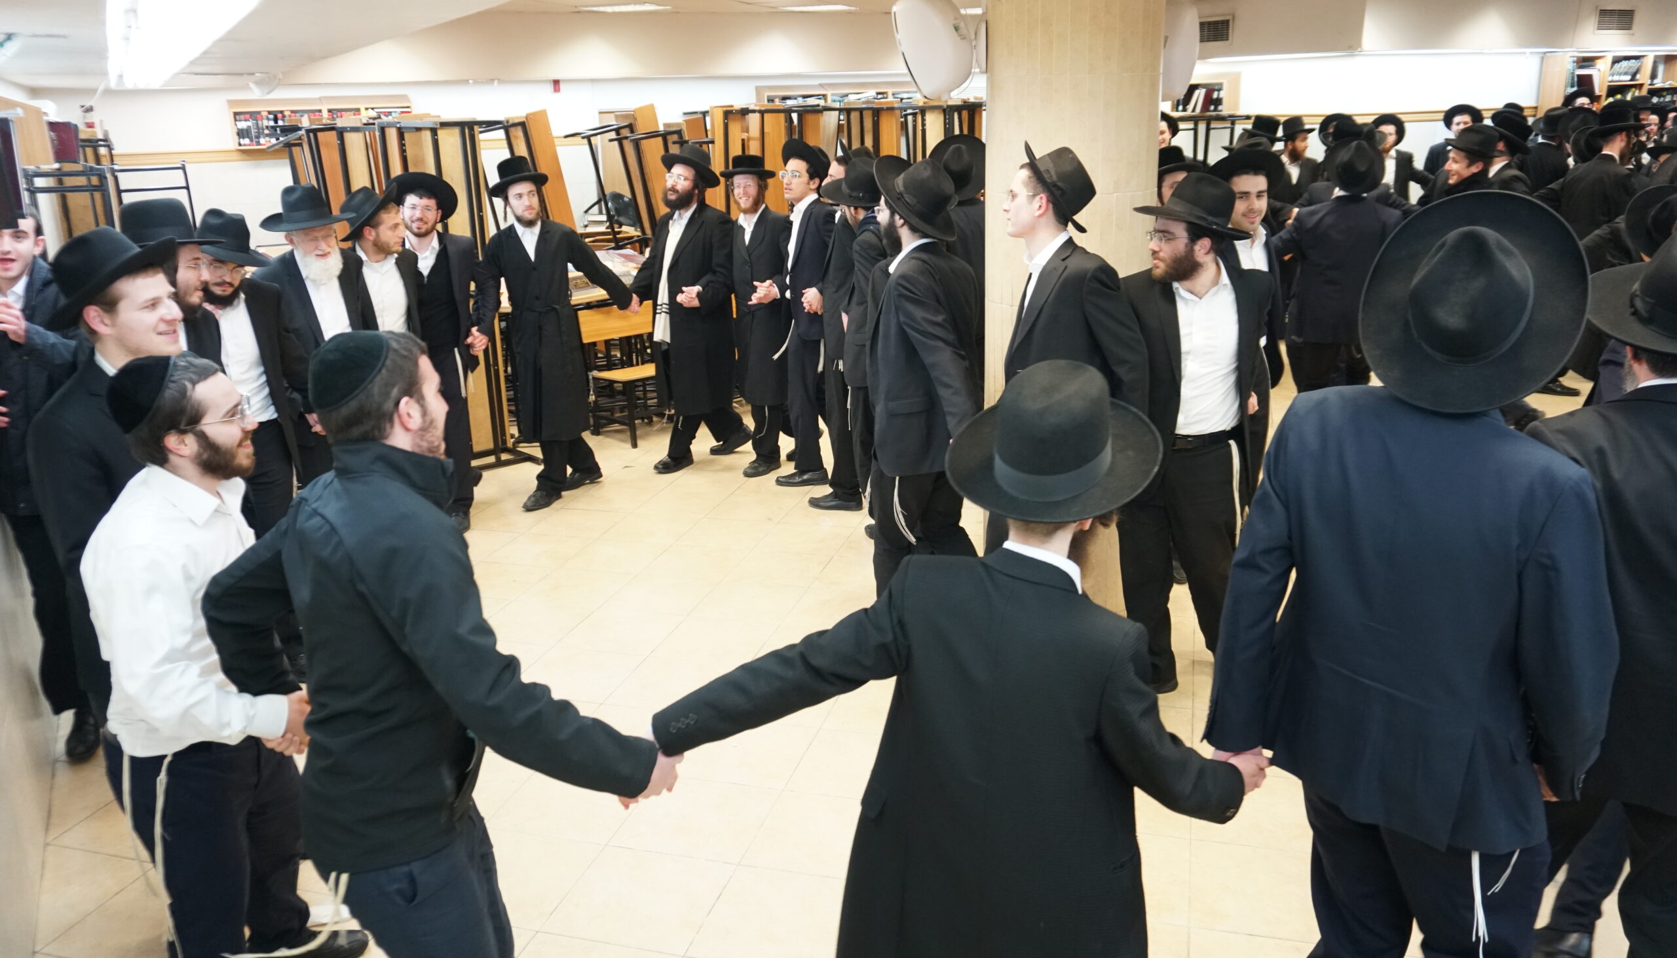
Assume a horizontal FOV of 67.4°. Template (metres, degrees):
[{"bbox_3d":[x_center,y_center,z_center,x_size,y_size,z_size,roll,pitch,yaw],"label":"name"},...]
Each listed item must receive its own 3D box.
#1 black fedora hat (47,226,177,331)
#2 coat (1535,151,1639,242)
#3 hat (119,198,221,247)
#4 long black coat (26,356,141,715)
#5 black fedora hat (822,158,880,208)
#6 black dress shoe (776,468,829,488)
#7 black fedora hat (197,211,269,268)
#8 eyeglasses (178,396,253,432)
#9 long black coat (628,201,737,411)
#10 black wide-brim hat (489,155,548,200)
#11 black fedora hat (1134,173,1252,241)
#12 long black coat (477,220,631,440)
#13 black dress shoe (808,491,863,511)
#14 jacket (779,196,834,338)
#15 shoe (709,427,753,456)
[{"bbox_3d":[-1.689,-0.483,2.872,0.360,0.140,0.330,-29,16,6],"label":"black fedora hat"},{"bbox_3d":[5.673,-1.916,9.494,0.700,1.060,0.420,12,22,38],"label":"coat"},{"bbox_3d":[-1.953,-0.734,3.580,0.380,0.140,0.340,-4,17,-4],"label":"hat"},{"bbox_3d":[-1.618,0.108,3.000,0.370,0.800,0.480,-1,17,0],"label":"long black coat"},{"bbox_3d":[0.111,-1.339,5.655,0.370,0.150,0.330,22,26,28],"label":"black fedora hat"},{"bbox_3d":[-0.201,-0.028,6.979,0.295,0.105,0.105,0,17,4],"label":"black dress shoe"},{"bbox_3d":[-2.372,-0.940,4.870,0.340,0.140,0.370,-4,22,-40],"label":"black fedora hat"},{"bbox_3d":[-1.181,-0.119,2.342,0.140,0.045,0.140,-14,21,-28],"label":"eyeglasses"},{"bbox_3d":[-0.885,-0.976,7.220,0.580,1.180,0.400,12,22,38],"label":"long black coat"},{"bbox_3d":[-1.647,-1.543,6.400,0.310,0.155,0.340,-14,10,3],"label":"black wide-brim hat"},{"bbox_3d":[1.153,-0.890,4.050,0.380,0.150,0.345,7,20,-23],"label":"black fedora hat"},{"bbox_3d":[-1.509,-0.776,6.630,0.760,1.140,0.400,-2,17,-2],"label":"long black coat"},{"bbox_3d":[-0.013,0.088,6.582,0.295,0.105,0.105,3,17,15],"label":"black dress shoe"},{"bbox_3d":[-0.149,-1.117,6.747,0.340,0.780,0.450,-11,19,-29],"label":"jacket"},{"bbox_3d":[-0.653,-0.226,7.600,0.285,0.115,0.105,-30,21,-4],"label":"shoe"}]

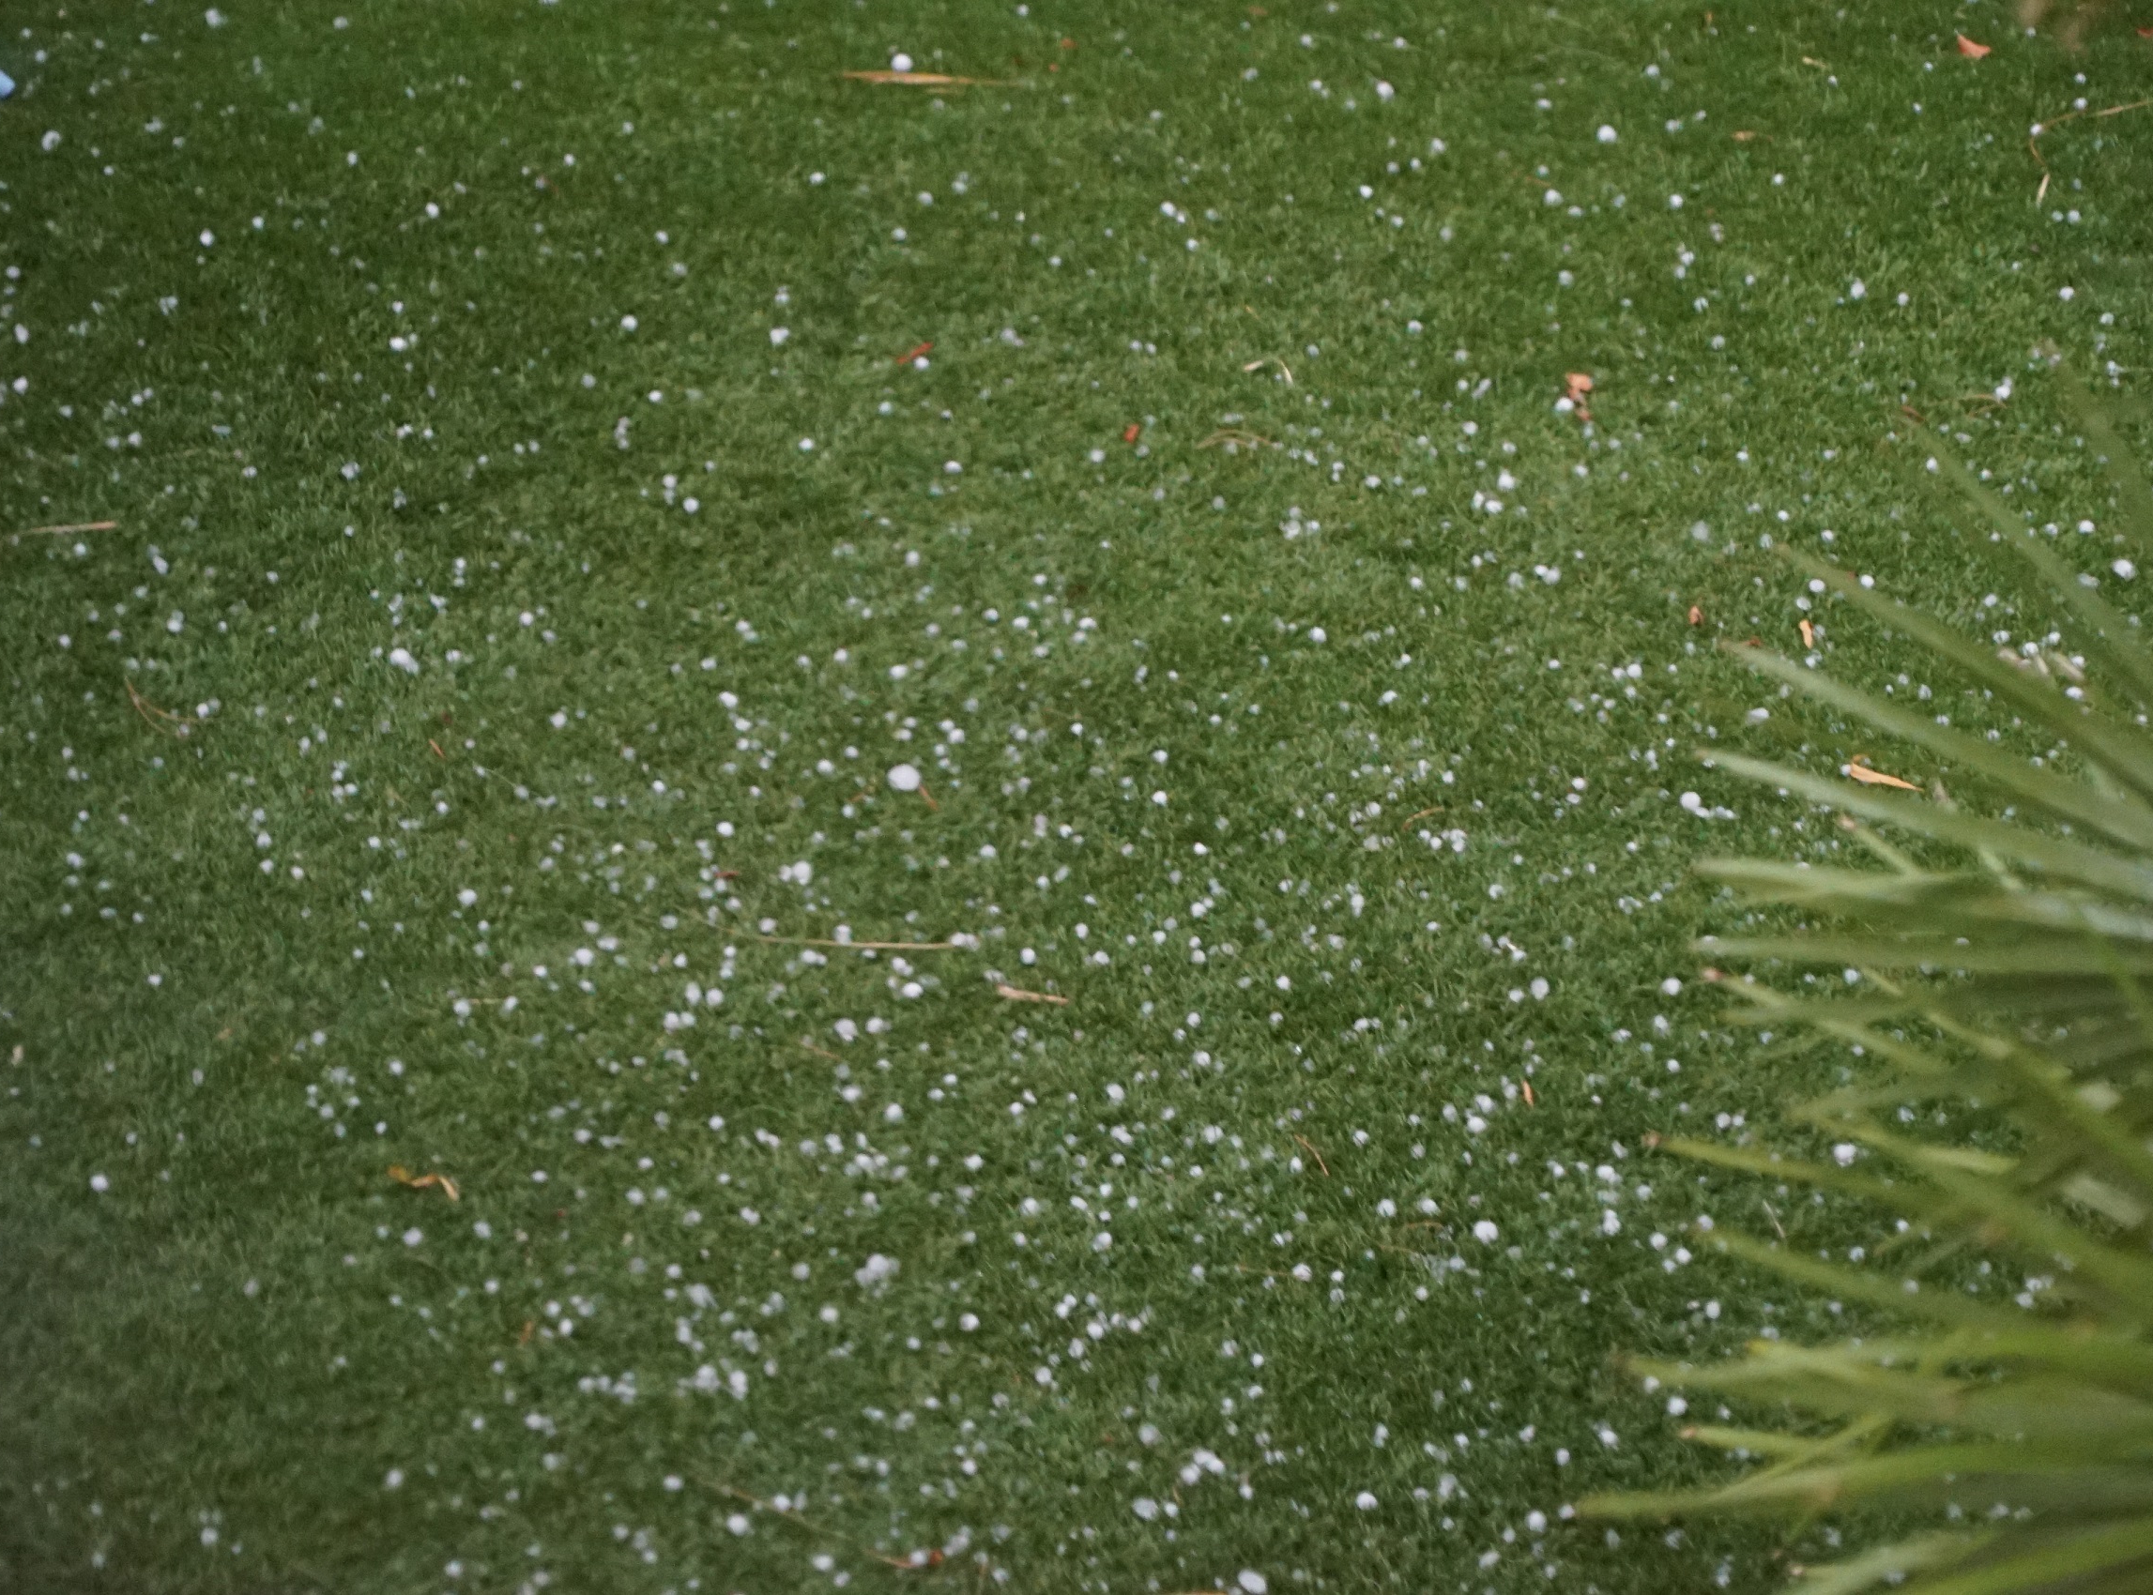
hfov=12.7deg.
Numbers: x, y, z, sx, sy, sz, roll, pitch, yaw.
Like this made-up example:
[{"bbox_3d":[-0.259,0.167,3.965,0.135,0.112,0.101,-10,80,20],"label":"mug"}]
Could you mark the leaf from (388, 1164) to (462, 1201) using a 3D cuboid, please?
[{"bbox_3d":[-0.675,0.399,10.011,0.073,0.020,0.036,7,24,17],"label":"leaf"}]

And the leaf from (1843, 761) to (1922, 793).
[{"bbox_3d":[0.920,-0.023,11.034,0.090,0.017,0.032,12,25,26],"label":"leaf"}]

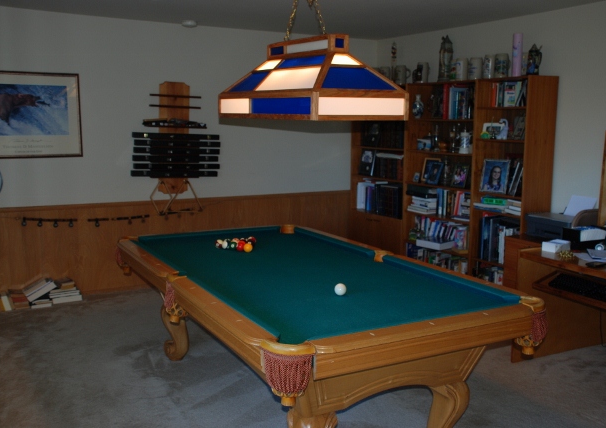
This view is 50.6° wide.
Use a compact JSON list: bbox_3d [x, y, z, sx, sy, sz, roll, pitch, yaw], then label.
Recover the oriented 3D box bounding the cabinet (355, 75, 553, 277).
[{"bbox_3d":[1.271,-0.274,6.123,0.340,1.904,2.320,-4,9,-31],"label":"cabinet"}]

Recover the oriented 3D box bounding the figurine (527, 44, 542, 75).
[{"bbox_3d":[1.825,-1.206,5.042,0.105,0.255,0.110,-4,9,-31],"label":"figurine"}]

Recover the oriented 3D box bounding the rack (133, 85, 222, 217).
[{"bbox_3d":[-1.167,-0.602,5.893,0.822,1.210,0.130,-2,8,-31],"label":"rack"}]

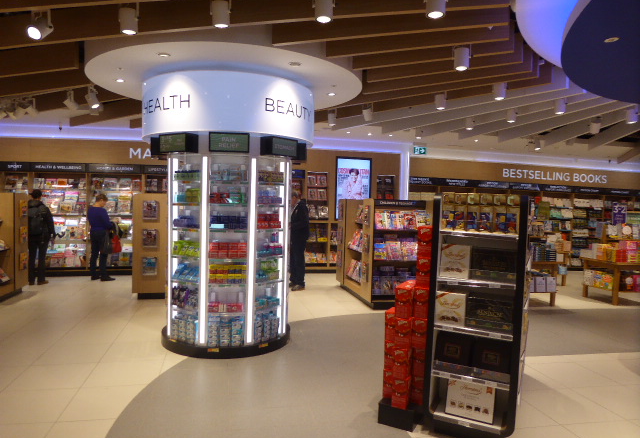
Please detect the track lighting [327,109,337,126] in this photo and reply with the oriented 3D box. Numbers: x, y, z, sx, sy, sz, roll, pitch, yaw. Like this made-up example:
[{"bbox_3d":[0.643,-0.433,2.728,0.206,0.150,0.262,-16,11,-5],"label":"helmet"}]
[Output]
[{"bbox_3d":[0.159,-1.397,6.379,0.125,0.205,0.125,1,2,-13],"label":"track lighting"}]

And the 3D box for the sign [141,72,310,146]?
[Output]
[{"bbox_3d":[-1.003,-1.145,5.340,1.935,0.576,1.935,1,2,-13],"label":"sign"}]

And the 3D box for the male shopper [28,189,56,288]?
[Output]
[{"bbox_3d":[-4.926,0.297,8.206,0.500,1.690,0.360,1,2,-12],"label":"male shopper"}]

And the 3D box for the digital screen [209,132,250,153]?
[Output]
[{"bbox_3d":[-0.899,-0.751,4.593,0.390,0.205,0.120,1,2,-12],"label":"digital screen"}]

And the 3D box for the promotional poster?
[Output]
[{"bbox_3d":[0.758,-0.673,10.487,0.829,1.400,0.060,1,2,-12],"label":"promotional poster"}]

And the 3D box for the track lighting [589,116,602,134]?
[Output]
[{"bbox_3d":[3.815,-1.294,6.393,0.120,0.245,0.125,1,2,-12],"label":"track lighting"}]

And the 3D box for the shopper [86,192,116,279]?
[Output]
[{"bbox_3d":[-4.260,0.350,8.990,0.480,1.680,0.500,1,2,-21],"label":"shopper"}]

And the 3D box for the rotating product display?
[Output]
[{"bbox_3d":[-1.049,0.348,5.383,1.460,2.090,1.460,1,2,-13],"label":"rotating product display"}]

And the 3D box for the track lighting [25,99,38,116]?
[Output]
[{"bbox_3d":[-4.021,-1.559,6.449,0.130,0.256,0.170,3,3,25],"label":"track lighting"}]

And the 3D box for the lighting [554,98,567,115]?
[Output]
[{"bbox_3d":[2.740,-1.282,5.265,0.125,0.195,0.125,1,2,-13],"label":"lighting"}]

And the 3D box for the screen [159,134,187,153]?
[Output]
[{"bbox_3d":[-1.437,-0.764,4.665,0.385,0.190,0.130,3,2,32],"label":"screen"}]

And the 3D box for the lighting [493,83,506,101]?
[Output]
[{"bbox_3d":[1.876,-1.326,4.822,0.115,0.184,0.120,1,2,-12],"label":"lighting"}]

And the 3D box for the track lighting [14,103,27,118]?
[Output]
[{"bbox_3d":[-4.105,-1.487,6.335,0.150,0.180,0.160,1,2,-18],"label":"track lighting"}]

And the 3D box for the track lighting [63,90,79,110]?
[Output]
[{"bbox_3d":[-3.118,-1.489,5.784,0.160,0.235,0.170,3,2,37],"label":"track lighting"}]

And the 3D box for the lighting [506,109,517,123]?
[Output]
[{"bbox_3d":[2.428,-1.300,5.861,0.120,0.185,0.120,1,2,-13],"label":"lighting"}]

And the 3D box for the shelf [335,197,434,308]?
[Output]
[{"bbox_3d":[1.100,0.524,8.227,1.050,1.710,2.150,1,2,-13],"label":"shelf"}]

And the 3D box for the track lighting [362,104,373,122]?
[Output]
[{"bbox_3d":[0.624,-1.394,6.043,0.120,0.236,0.125,1,2,-12],"label":"track lighting"}]

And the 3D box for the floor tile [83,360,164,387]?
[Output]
[{"bbox_3d":[-1.775,1.420,4.243,0.600,0.010,0.600,1,2,-12],"label":"floor tile"}]

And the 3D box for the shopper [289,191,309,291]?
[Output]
[{"bbox_3d":[-0.392,0.387,8.429,0.340,1.800,0.480,1,3,-24],"label":"shopper"}]

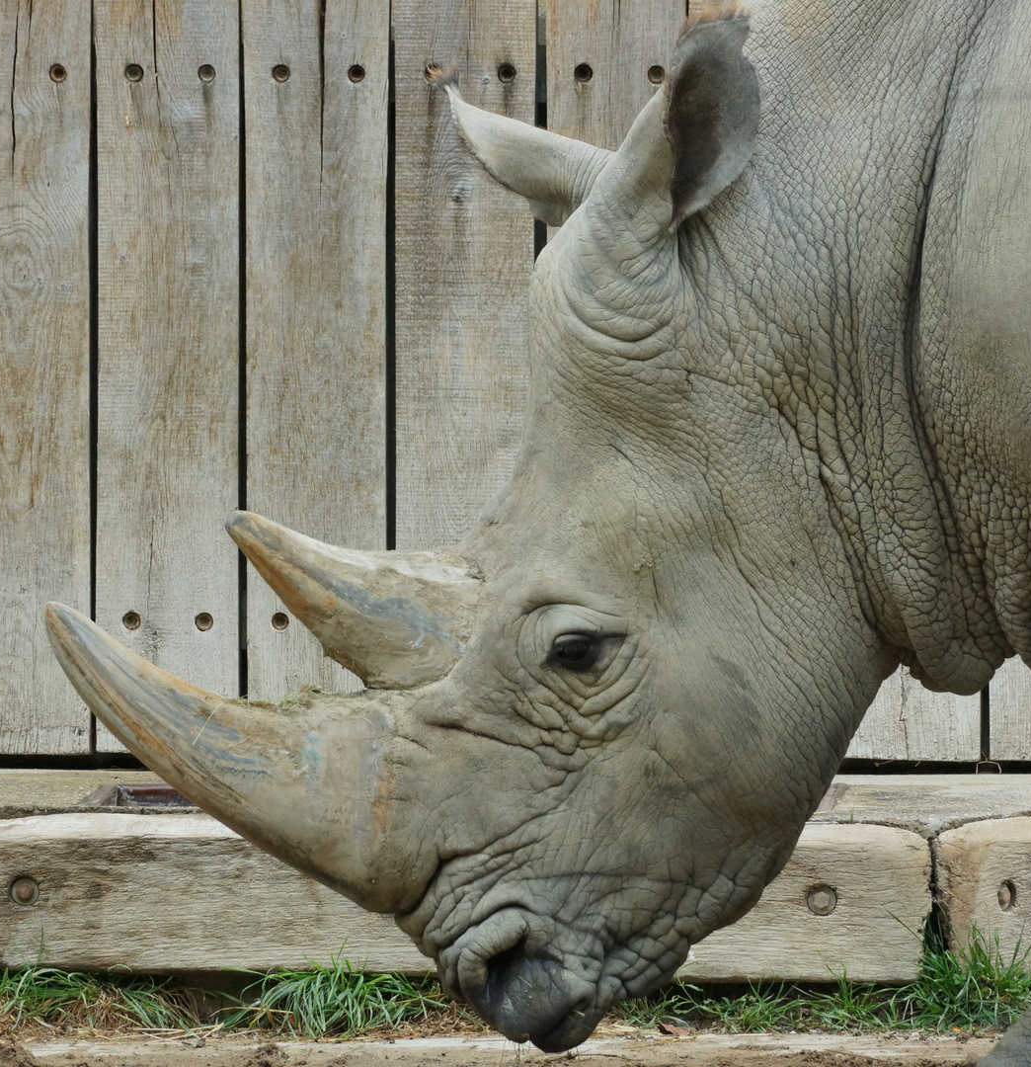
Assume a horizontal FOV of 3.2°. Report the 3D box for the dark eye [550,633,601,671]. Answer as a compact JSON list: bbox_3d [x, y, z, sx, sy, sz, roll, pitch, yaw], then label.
[{"bbox_3d":[0.063,0.125,19.140,0.052,0.040,0.032,1,3,12],"label":"dark eye"}]

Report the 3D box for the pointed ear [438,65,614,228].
[{"bbox_3d":[0.011,-0.416,19.450,0.215,0.085,0.100,37,55,18],"label":"pointed ear"}]

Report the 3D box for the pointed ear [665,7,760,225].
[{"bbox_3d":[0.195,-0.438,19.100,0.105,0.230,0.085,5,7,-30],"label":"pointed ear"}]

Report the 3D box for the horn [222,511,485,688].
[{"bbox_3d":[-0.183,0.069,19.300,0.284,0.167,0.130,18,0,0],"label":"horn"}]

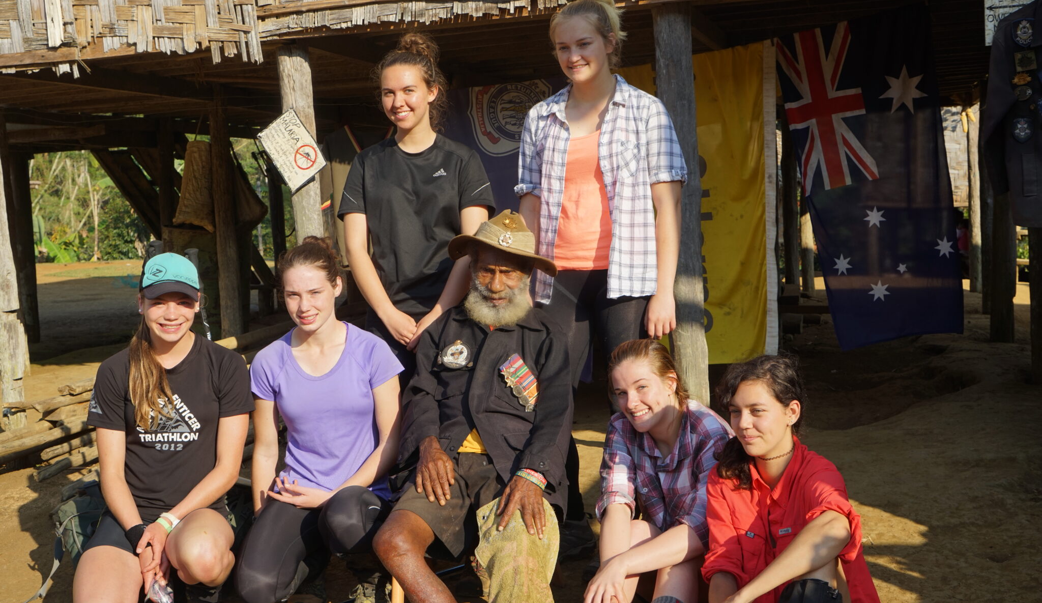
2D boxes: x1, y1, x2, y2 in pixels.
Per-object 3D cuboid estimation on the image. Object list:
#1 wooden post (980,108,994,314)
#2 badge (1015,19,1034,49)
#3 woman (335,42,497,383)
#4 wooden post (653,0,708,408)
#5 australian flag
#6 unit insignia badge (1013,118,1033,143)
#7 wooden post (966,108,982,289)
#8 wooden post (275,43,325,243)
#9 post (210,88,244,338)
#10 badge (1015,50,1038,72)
[{"bbox_3d":[3.572,-0.718,9.322,0.120,1.626,0.120,-1,6,18],"label":"wooden post"},{"bbox_3d":[1.767,-0.942,4.270,0.082,0.103,0.012,-1,6,16],"label":"badge"},{"bbox_3d":[-0.285,-0.021,3.878,0.500,1.650,0.340,-1,6,12],"label":"woman"},{"bbox_3d":[0.676,-0.296,5.068,0.155,1.856,0.155,-2,6,18],"label":"wooden post"},{"bbox_3d":[1.855,-0.654,6.450,0.950,1.780,0.120,-1,6,18],"label":"australian flag"},{"bbox_3d":[1.764,-0.602,4.270,0.077,0.088,0.012,-1,6,16],"label":"unit insignia badge"},{"bbox_3d":[4.036,-0.904,10.835,0.115,1.666,0.115,-1,6,18],"label":"wooden post"},{"bbox_3d":[-0.998,-0.287,5.808,0.150,1.846,0.150,-3,6,18],"label":"wooden post"},{"bbox_3d":[-2.290,-0.648,9.472,0.160,1.987,0.160,-1,6,18],"label":"post"},{"bbox_3d":[1.774,-0.845,4.270,0.074,0.073,0.010,-1,6,16],"label":"badge"}]

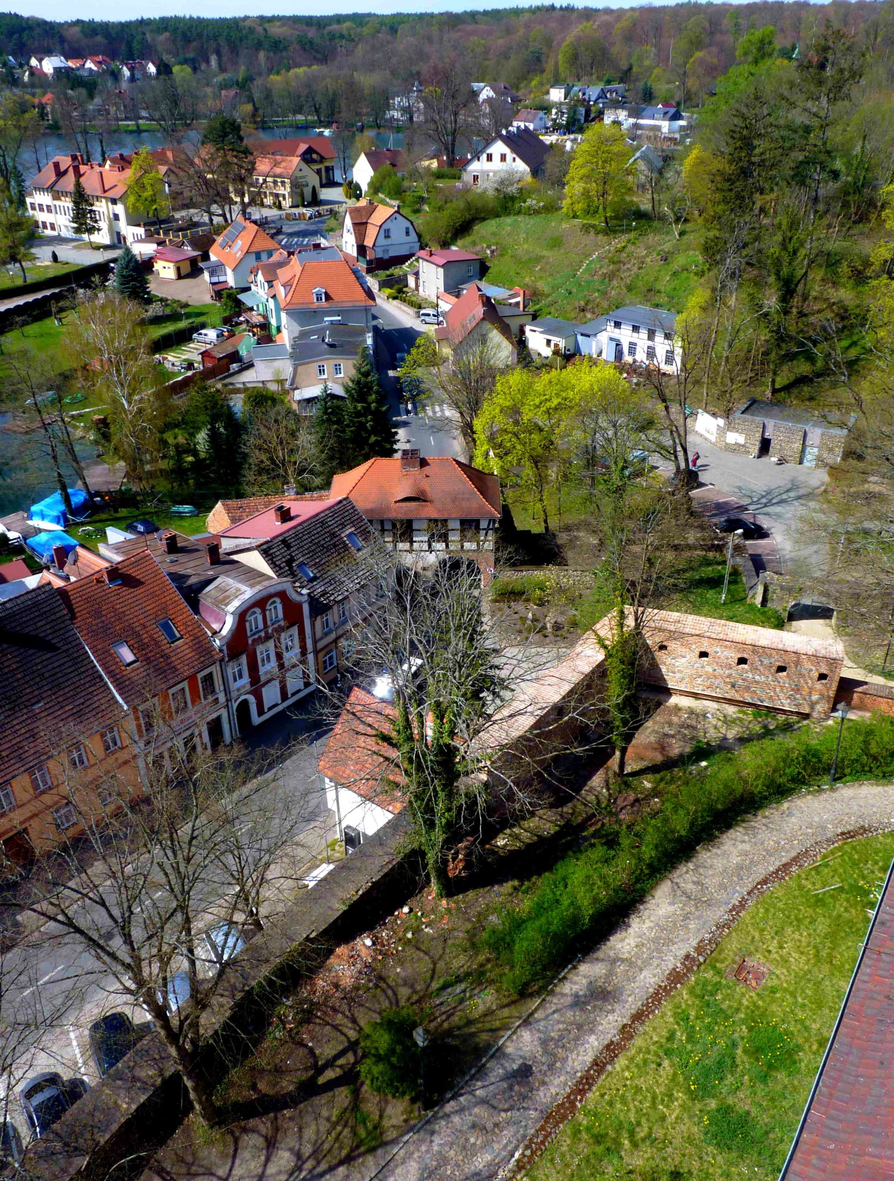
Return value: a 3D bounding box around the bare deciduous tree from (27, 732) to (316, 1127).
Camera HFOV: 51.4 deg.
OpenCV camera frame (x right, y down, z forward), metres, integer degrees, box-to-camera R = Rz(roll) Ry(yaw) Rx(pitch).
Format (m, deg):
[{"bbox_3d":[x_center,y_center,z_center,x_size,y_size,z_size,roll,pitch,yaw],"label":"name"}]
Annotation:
[{"bbox_3d":[-9.054,13.035,31.524,9.300,16.300,9.100,0,32,0],"label":"bare deciduous tree"}]

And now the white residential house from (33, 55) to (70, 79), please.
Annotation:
[{"bbox_3d":[-227.163,-304.778,540.000,9.000,9.000,13.000,14,34,21],"label":"white residential house"}]

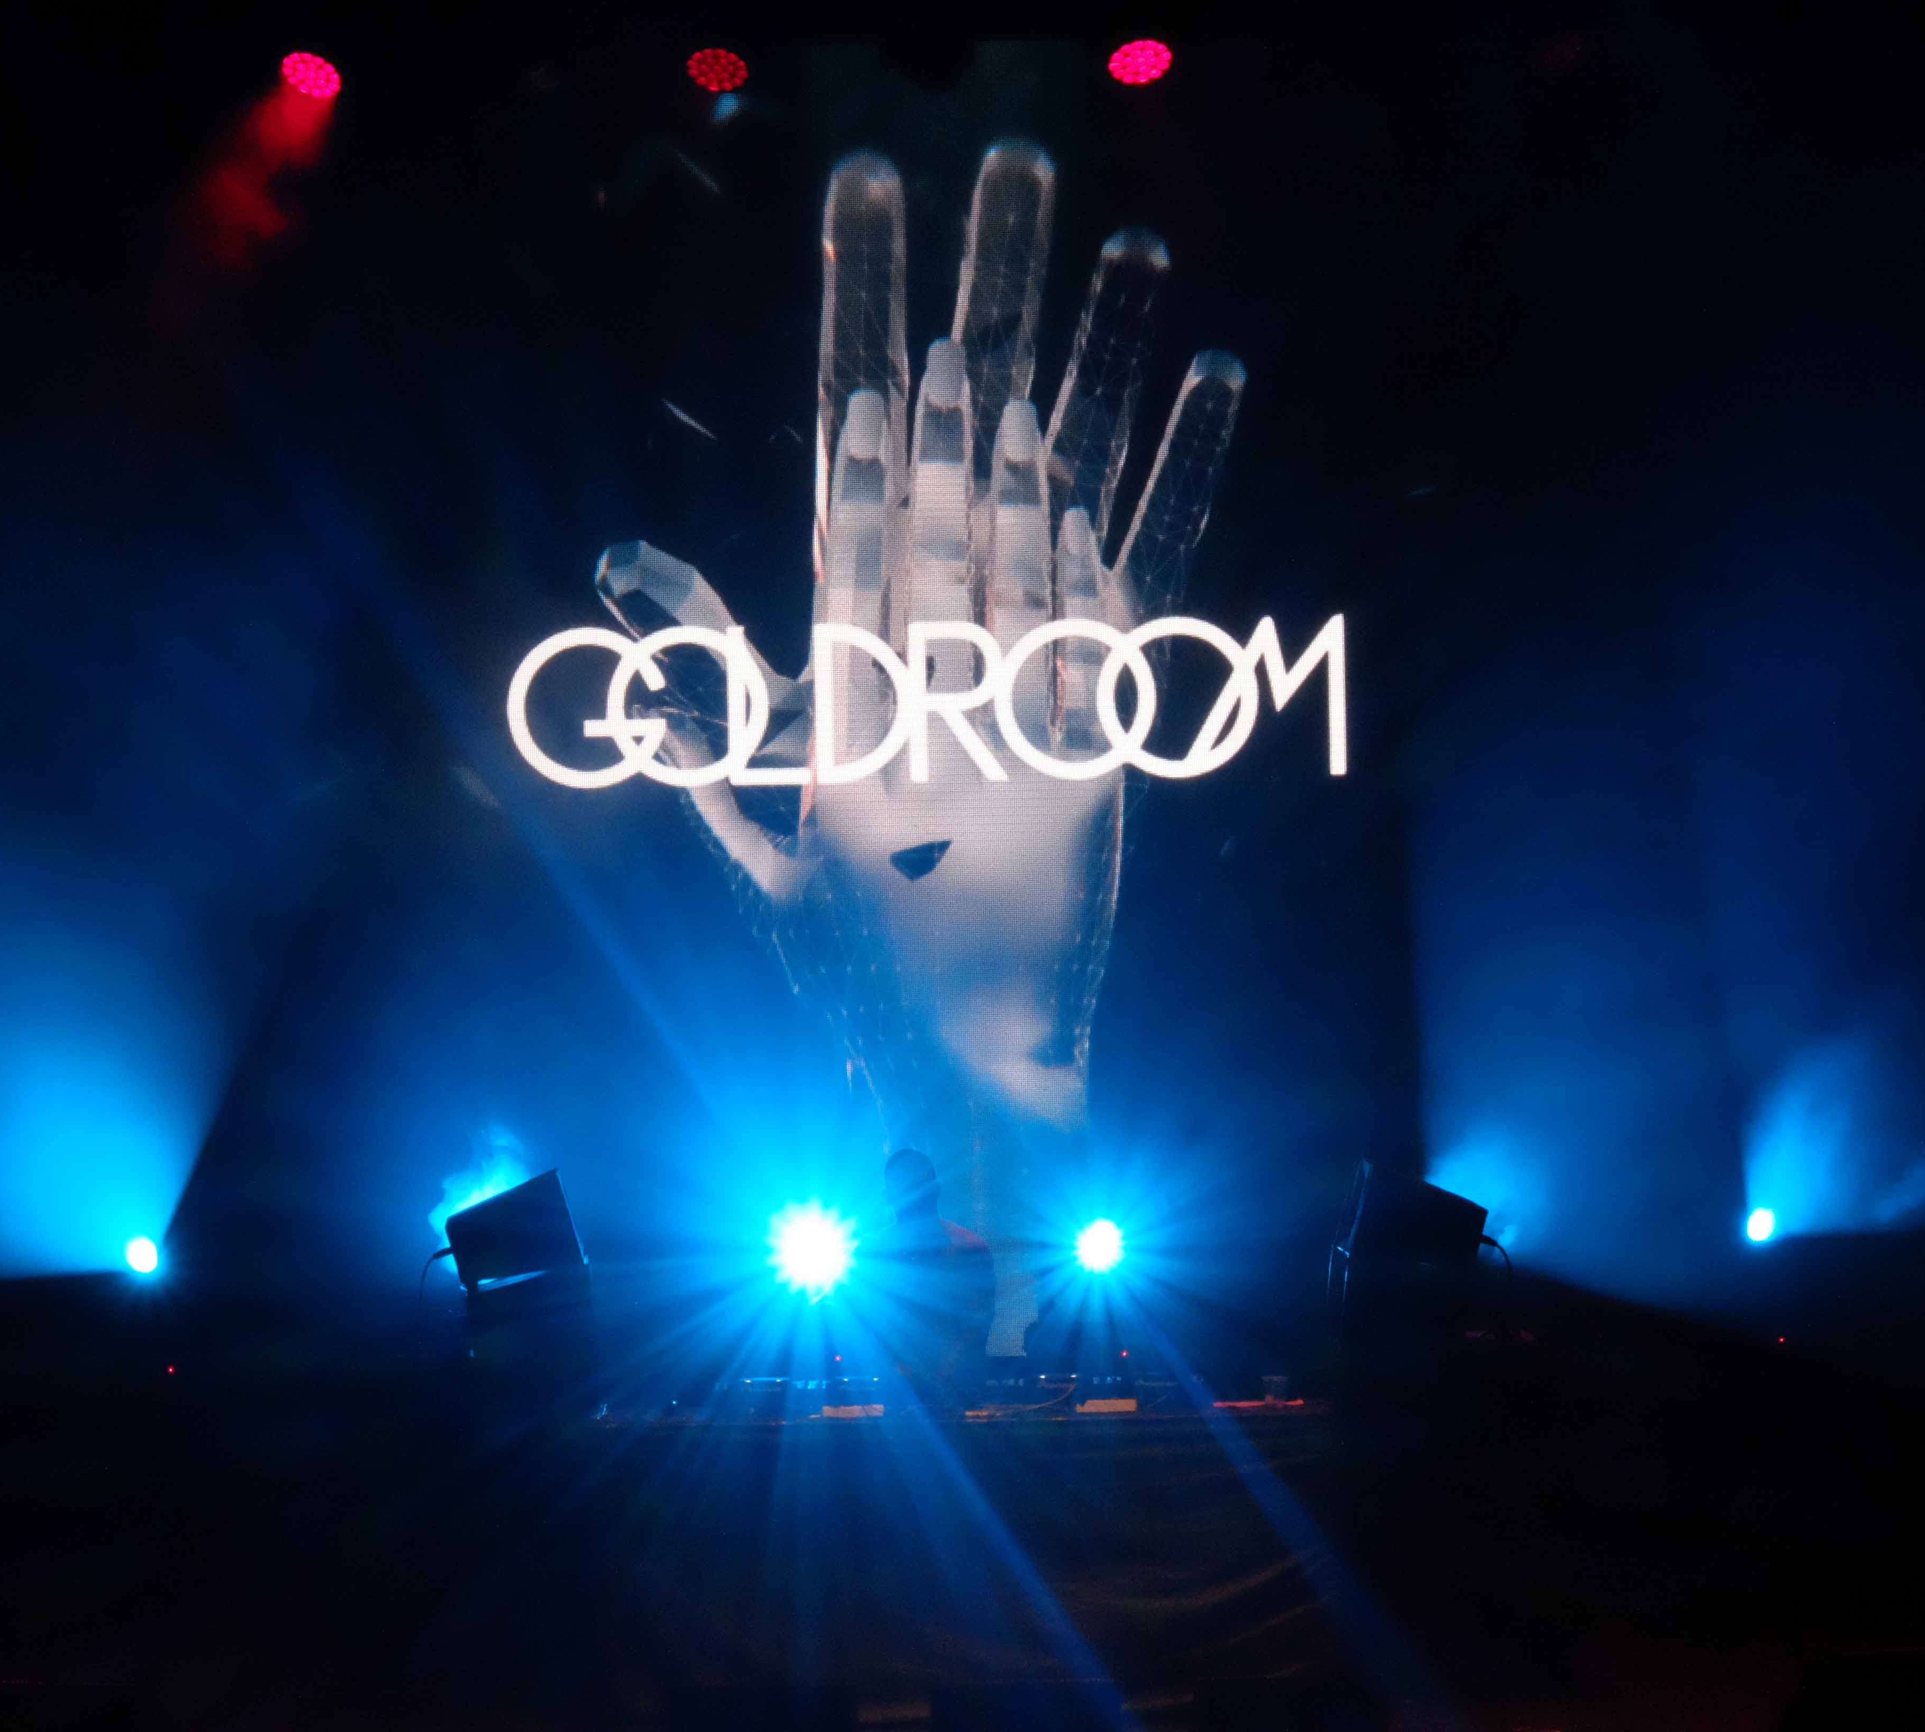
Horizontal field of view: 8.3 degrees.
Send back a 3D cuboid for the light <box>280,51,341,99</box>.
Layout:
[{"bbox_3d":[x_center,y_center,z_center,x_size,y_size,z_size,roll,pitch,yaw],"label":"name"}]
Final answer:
[{"bbox_3d":[-2.169,-2.705,44.536,0.230,0.230,0.190,-1,42,35],"label":"light"}]

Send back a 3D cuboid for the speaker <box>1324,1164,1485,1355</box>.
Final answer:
[{"bbox_3d":[1.481,1.292,44.000,0.530,0.620,0.550,-1,0,-3],"label":"speaker"}]

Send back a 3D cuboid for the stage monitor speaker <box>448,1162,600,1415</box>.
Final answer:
[{"bbox_3d":[-1.468,1.407,44.000,0.500,0.780,0.550,-1,0,3],"label":"stage monitor speaker"}]

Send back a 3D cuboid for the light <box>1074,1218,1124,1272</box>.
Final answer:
[{"bbox_3d":[0.479,1.323,46.000,0.200,0.220,0.220,-1,-5,0],"label":"light"}]

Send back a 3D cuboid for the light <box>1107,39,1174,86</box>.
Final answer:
[{"bbox_3d":[0.589,-2.752,44.541,0.230,0.190,0.230,-1,-44,-13],"label":"light"}]

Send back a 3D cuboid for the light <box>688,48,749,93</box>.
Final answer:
[{"bbox_3d":[-0.819,-2.726,44.542,0.230,0.230,0.190,-1,44,12],"label":"light"}]

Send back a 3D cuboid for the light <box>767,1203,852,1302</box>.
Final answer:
[{"bbox_3d":[-0.527,1.340,46.000,0.290,0.330,0.290,-1,-5,0],"label":"light"}]

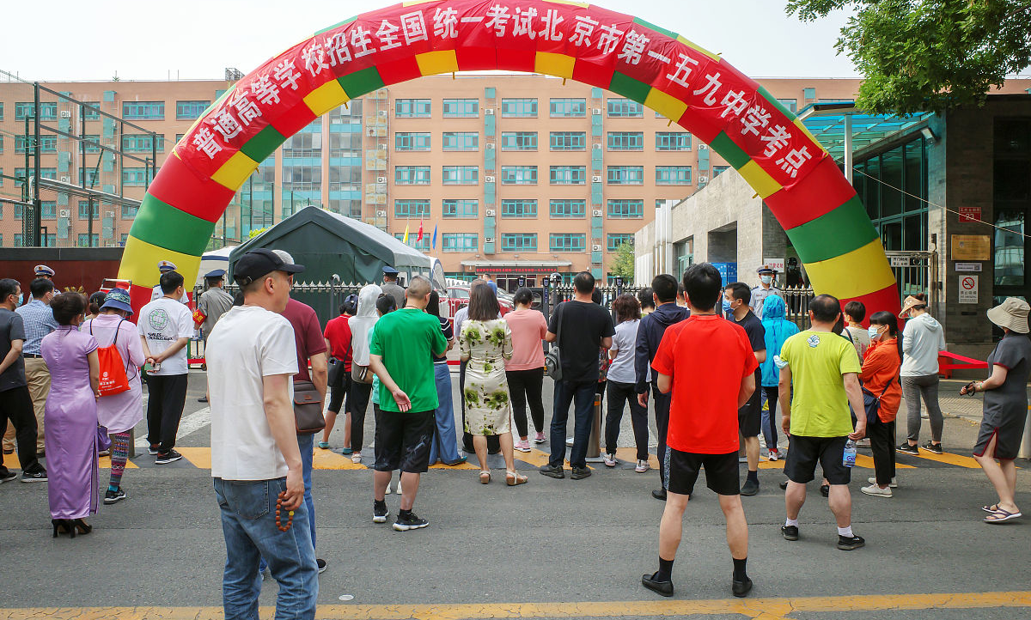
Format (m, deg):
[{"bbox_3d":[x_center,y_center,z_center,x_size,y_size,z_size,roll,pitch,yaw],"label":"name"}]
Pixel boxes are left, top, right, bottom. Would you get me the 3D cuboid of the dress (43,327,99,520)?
[{"bbox_3d":[-2.942,0.741,5.262,0.390,1.276,0.290,0,2,5],"label":"dress"}]

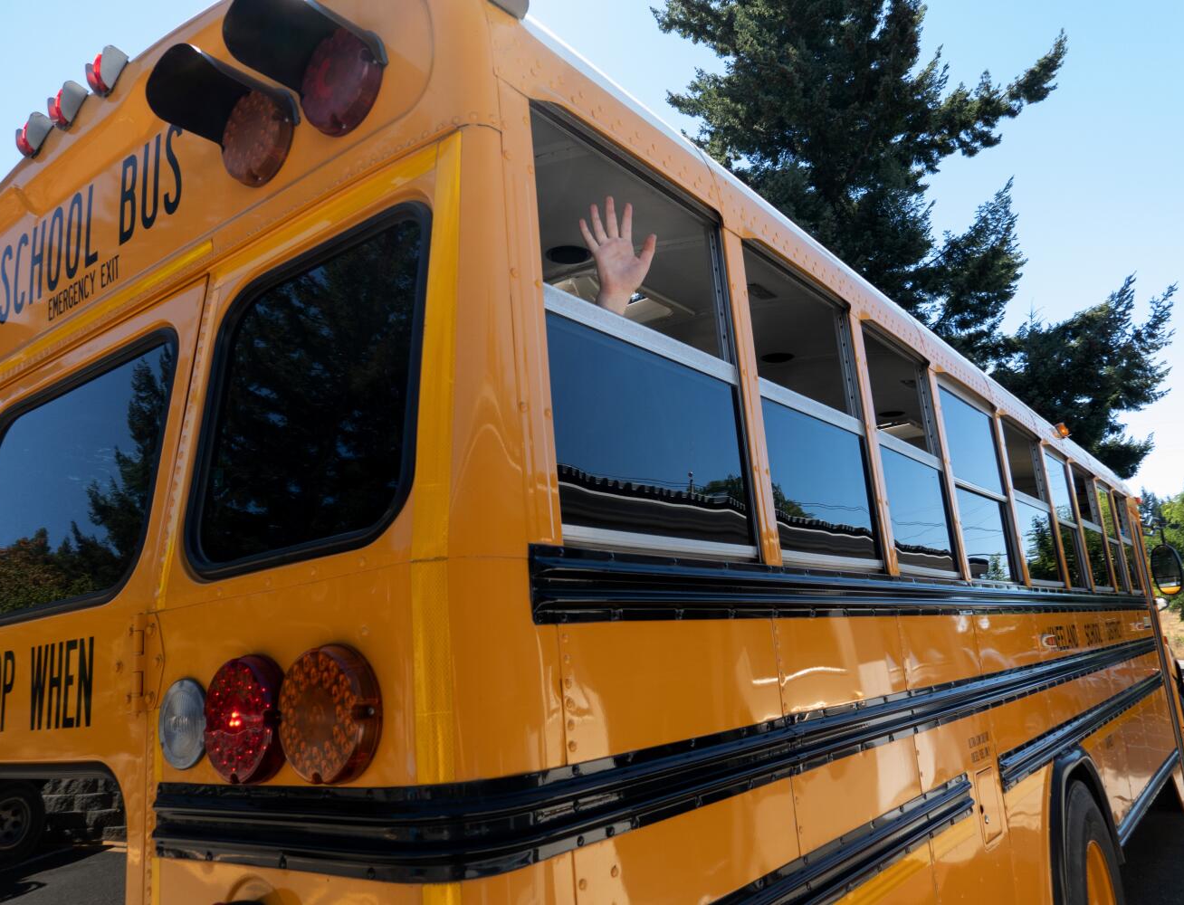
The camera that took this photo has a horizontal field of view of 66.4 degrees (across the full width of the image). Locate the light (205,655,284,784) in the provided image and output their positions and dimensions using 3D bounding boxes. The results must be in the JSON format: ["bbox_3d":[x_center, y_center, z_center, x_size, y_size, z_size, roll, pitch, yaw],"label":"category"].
[{"bbox_3d":[-0.495,0.383,1.297,0.180,0.180,0.036,-14,-16,35],"label":"light"}]

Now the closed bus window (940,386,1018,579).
[{"bbox_3d":[1.443,0.135,3.393,0.050,0.720,0.753,-14,-16,35],"label":"closed bus window"}]

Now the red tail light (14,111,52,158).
[{"bbox_3d":[-1.361,-0.771,2.209,0.080,0.087,0.073,-14,-16,35],"label":"red tail light"}]

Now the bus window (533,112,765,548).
[{"bbox_3d":[0.097,-0.167,1.641,0.050,0.720,0.612,-14,-16,35],"label":"bus window"}]

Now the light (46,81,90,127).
[{"bbox_3d":[-1.218,-0.810,2.106,0.080,0.087,0.073,-14,-16,35],"label":"light"}]

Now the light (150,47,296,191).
[{"bbox_3d":[-0.645,-0.582,1.588,0.190,0.188,0.172,-14,-16,35],"label":"light"}]

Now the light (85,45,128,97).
[{"bbox_3d":[-1.074,-0.843,2.001,0.080,0.087,0.073,-14,-16,35],"label":"light"}]

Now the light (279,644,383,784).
[{"bbox_3d":[-0.348,0.344,1.190,0.180,0.180,0.036,-14,-16,35],"label":"light"}]

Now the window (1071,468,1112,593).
[{"bbox_3d":[2.929,0.468,5.326,0.050,0.720,0.757,-14,-16,35],"label":"window"}]

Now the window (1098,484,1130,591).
[{"bbox_3d":[3.402,0.574,5.941,0.050,0.720,0.599,-14,-16,35],"label":"window"}]

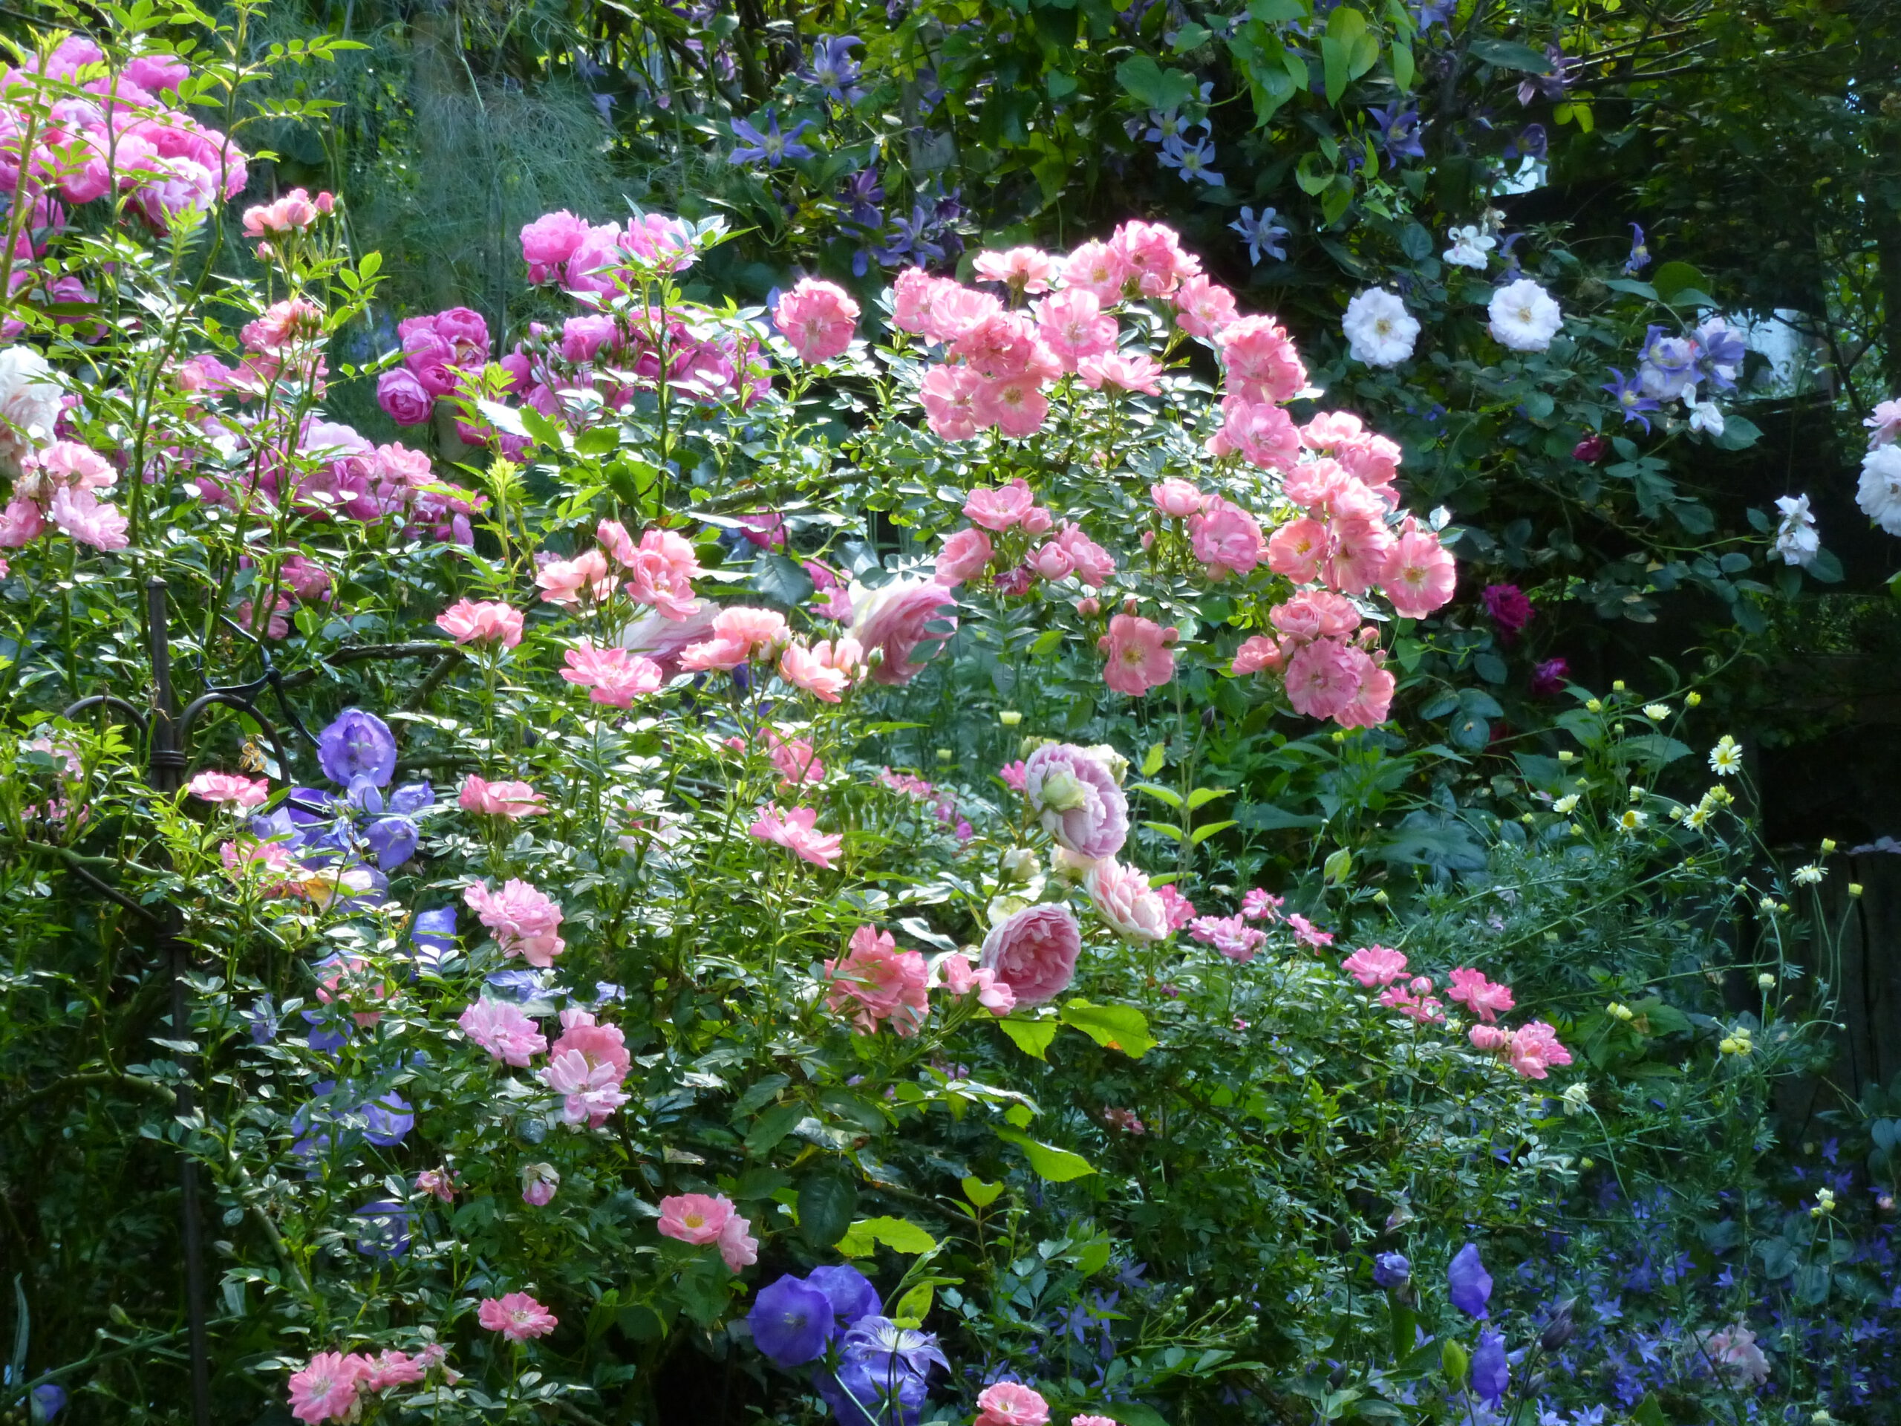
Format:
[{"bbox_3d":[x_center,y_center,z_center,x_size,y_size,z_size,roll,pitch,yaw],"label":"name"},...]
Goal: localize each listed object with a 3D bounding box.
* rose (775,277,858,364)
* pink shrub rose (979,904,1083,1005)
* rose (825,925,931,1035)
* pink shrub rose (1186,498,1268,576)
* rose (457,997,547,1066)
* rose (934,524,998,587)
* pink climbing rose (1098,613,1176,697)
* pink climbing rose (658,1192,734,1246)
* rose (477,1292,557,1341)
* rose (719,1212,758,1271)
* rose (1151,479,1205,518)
[{"bbox_3d":[-0.096,-0.283,3.000,0.062,0.062,0.031,1,6,6],"label":"rose"},{"bbox_3d":[0.051,0.164,2.850,0.071,0.071,0.043,-3,6,-17],"label":"pink shrub rose"},{"bbox_3d":[-0.048,0.184,2.800,0.074,0.074,0.044,1,-17,6],"label":"rose"},{"bbox_3d":[0.189,-0.120,2.850,0.051,0.051,0.038,1,8,9],"label":"pink shrub rose"},{"bbox_3d":[-0.301,0.217,2.780,0.059,0.027,0.059,25,34,0],"label":"rose"},{"bbox_3d":[0.015,-0.108,2.980,0.042,0.032,0.042,-28,30,0],"label":"rose"},{"bbox_3d":[0.132,-0.041,2.950,0.057,0.057,0.025,0,-3,3],"label":"pink climbing rose"},{"bbox_3d":[-0.169,0.339,2.770,0.045,0.020,0.045,1,50,9],"label":"pink climbing rose"},{"bbox_3d":[-0.286,0.401,2.750,0.048,0.020,0.048,7,30,0],"label":"rose"},{"bbox_3d":[-0.141,0.348,2.750,0.030,0.040,0.040,2,8,15],"label":"rose"},{"bbox_3d":[0.163,-0.152,2.980,0.037,0.023,0.037,-3,18,0],"label":"rose"}]

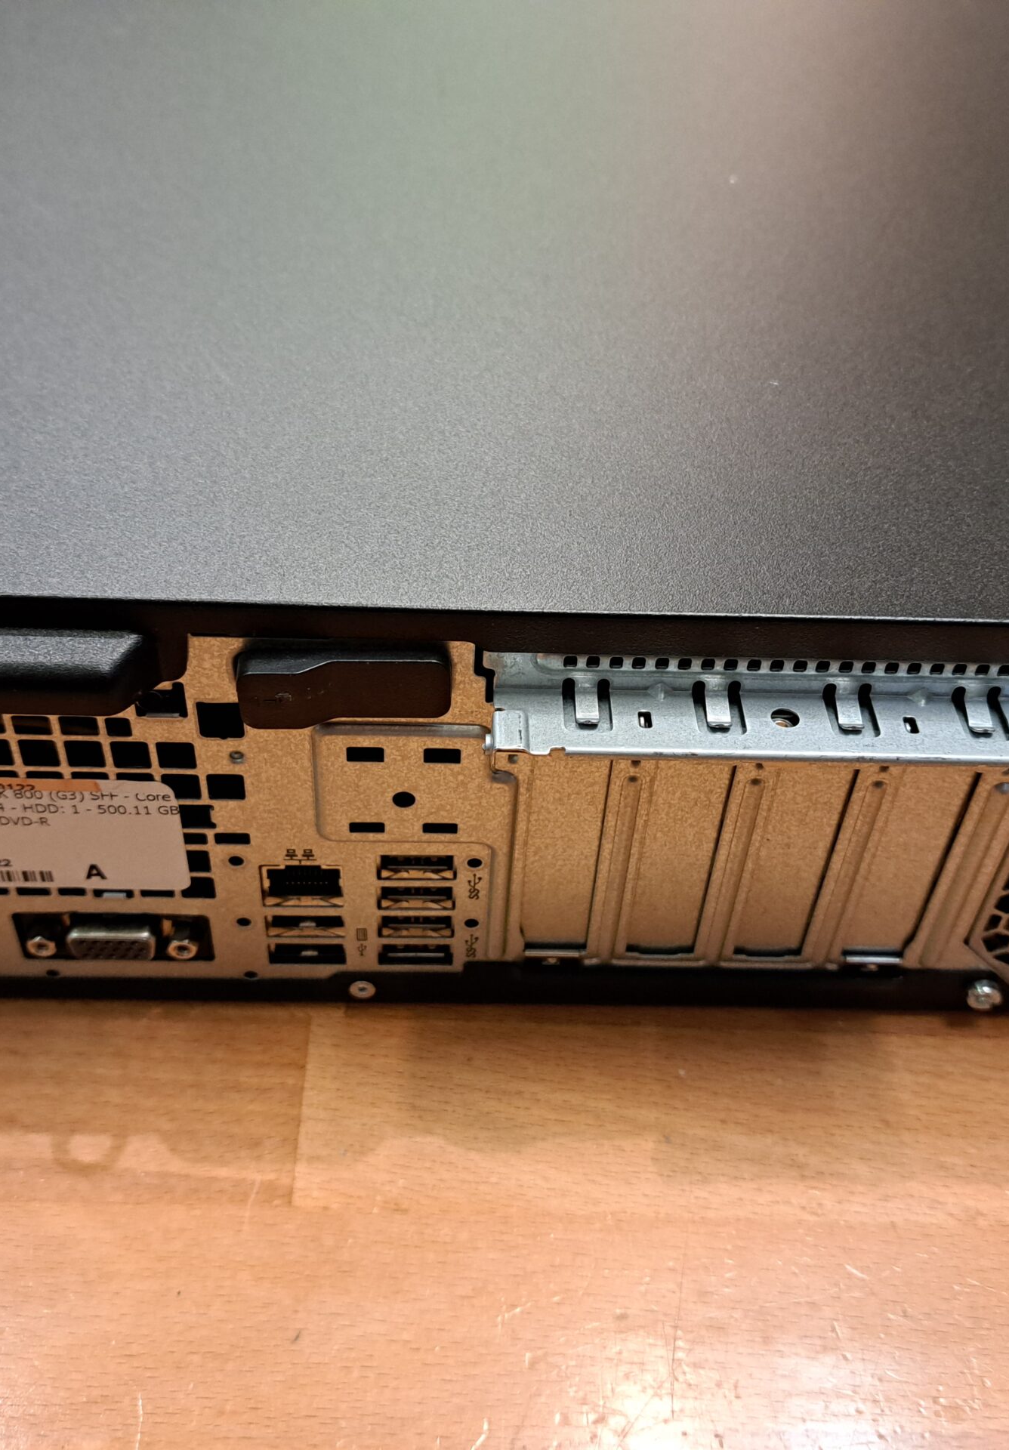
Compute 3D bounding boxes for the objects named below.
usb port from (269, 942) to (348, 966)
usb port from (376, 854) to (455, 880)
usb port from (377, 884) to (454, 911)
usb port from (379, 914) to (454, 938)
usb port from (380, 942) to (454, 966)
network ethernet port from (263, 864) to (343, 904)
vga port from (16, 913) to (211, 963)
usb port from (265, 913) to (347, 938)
[{"bbox_3d":[-0.036,0.038,0.250,0.013,0.006,0.012,1,45,-3],"label":"usb port"},{"bbox_3d":[-0.015,0.020,0.233,0.013,0.006,0.012,1,45,-3],"label":"usb port"},{"bbox_3d":[-0.016,0.026,0.239,0.013,0.006,0.012,1,45,-3],"label":"usb port"},{"bbox_3d":[-0.016,0.032,0.245,0.013,0.006,0.012,1,45,-3],"label":"usb port"},{"bbox_3d":[-0.016,0.038,0.251,0.013,0.006,0.012,1,45,-3],"label":"usb port"},{"bbox_3d":[-0.035,0.023,0.236,0.014,0.012,0.014,1,45,-3],"label":"network ethernet port"},{"bbox_3d":[-0.070,0.035,0.244,0.034,0.014,0.012,1,45,-3],"label":"vga port"},{"bbox_3d":[-0.036,0.032,0.244,0.013,0.006,0.012,1,45,-3],"label":"usb port"}]

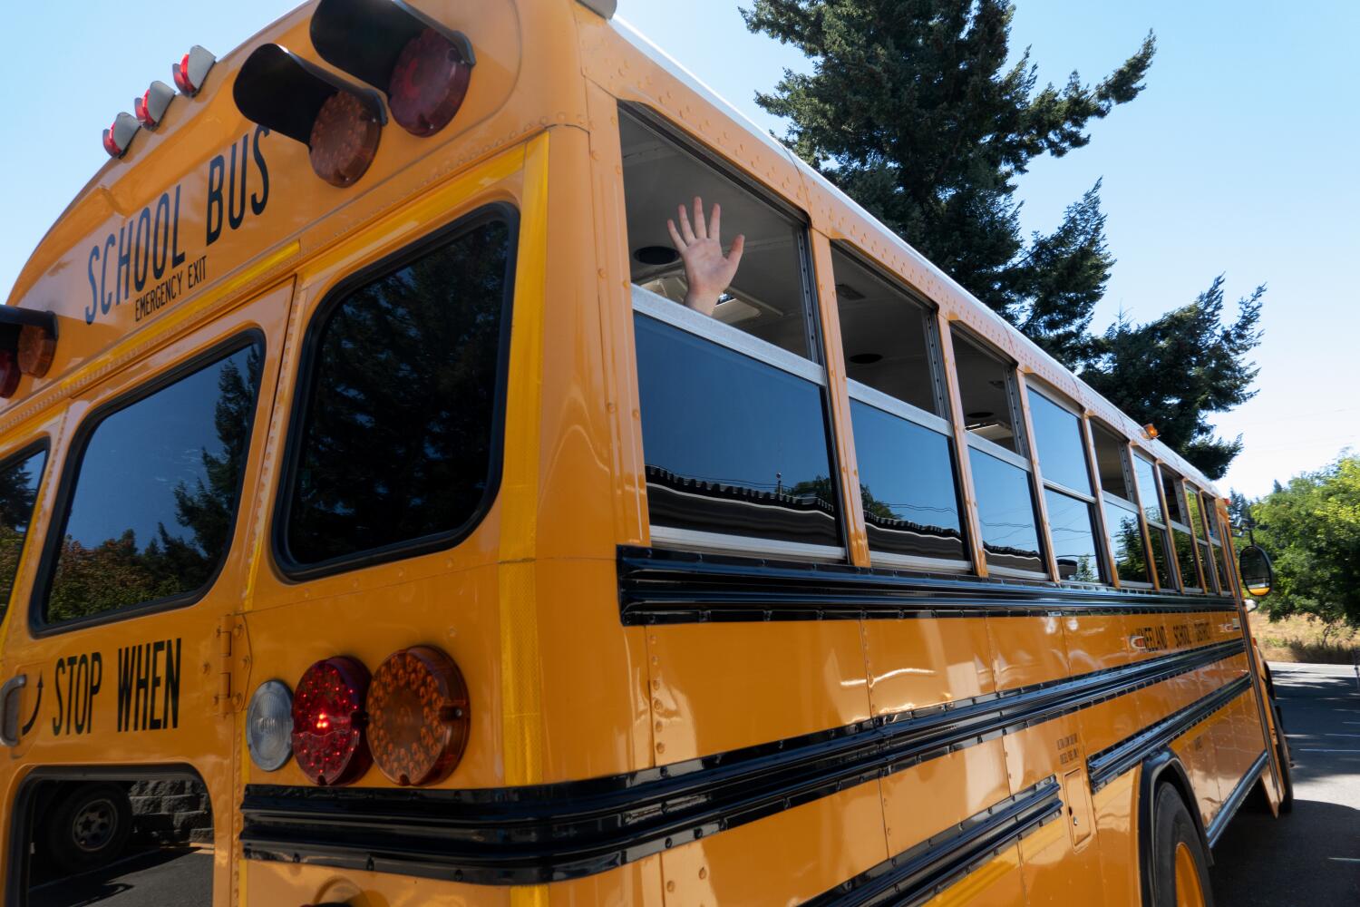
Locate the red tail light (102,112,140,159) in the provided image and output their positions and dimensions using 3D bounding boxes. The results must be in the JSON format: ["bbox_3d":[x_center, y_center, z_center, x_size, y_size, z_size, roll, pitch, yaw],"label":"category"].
[{"bbox_3d":[-1.361,-0.771,2.209,0.080,0.087,0.073,-14,-16,35],"label":"red tail light"}]

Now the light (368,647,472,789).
[{"bbox_3d":[-0.348,0.344,1.190,0.180,0.180,0.036,-14,-16,35],"label":"light"}]

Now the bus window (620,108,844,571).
[{"bbox_3d":[0.097,-0.167,1.641,0.050,0.720,0.612,-14,-16,35],"label":"bus window"}]

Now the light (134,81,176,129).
[{"bbox_3d":[-1.218,-0.810,2.106,0.080,0.087,0.073,-14,-16,35],"label":"light"}]

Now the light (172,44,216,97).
[{"bbox_3d":[-1.074,-0.843,2.001,0.080,0.087,0.073,-14,-16,35],"label":"light"}]

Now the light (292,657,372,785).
[{"bbox_3d":[-0.495,0.383,1.297,0.180,0.180,0.036,-14,-16,35],"label":"light"}]

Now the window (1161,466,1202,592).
[{"bbox_3d":[2.929,0.468,5.326,0.050,0.720,0.757,-14,-16,35],"label":"window"}]

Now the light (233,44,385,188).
[{"bbox_3d":[-0.645,-0.582,1.588,0.190,0.188,0.172,-14,-16,35],"label":"light"}]

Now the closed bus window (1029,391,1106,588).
[{"bbox_3d":[1.443,0.135,3.393,0.050,0.720,0.753,-14,-16,35],"label":"closed bus window"}]

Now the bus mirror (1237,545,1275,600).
[{"bbox_3d":[4.492,0.926,7.085,0.080,0.390,0.225,7,-17,-40],"label":"bus mirror"}]

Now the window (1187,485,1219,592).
[{"bbox_3d":[3.402,0.574,5.941,0.050,0.720,0.599,-14,-16,35],"label":"window"}]

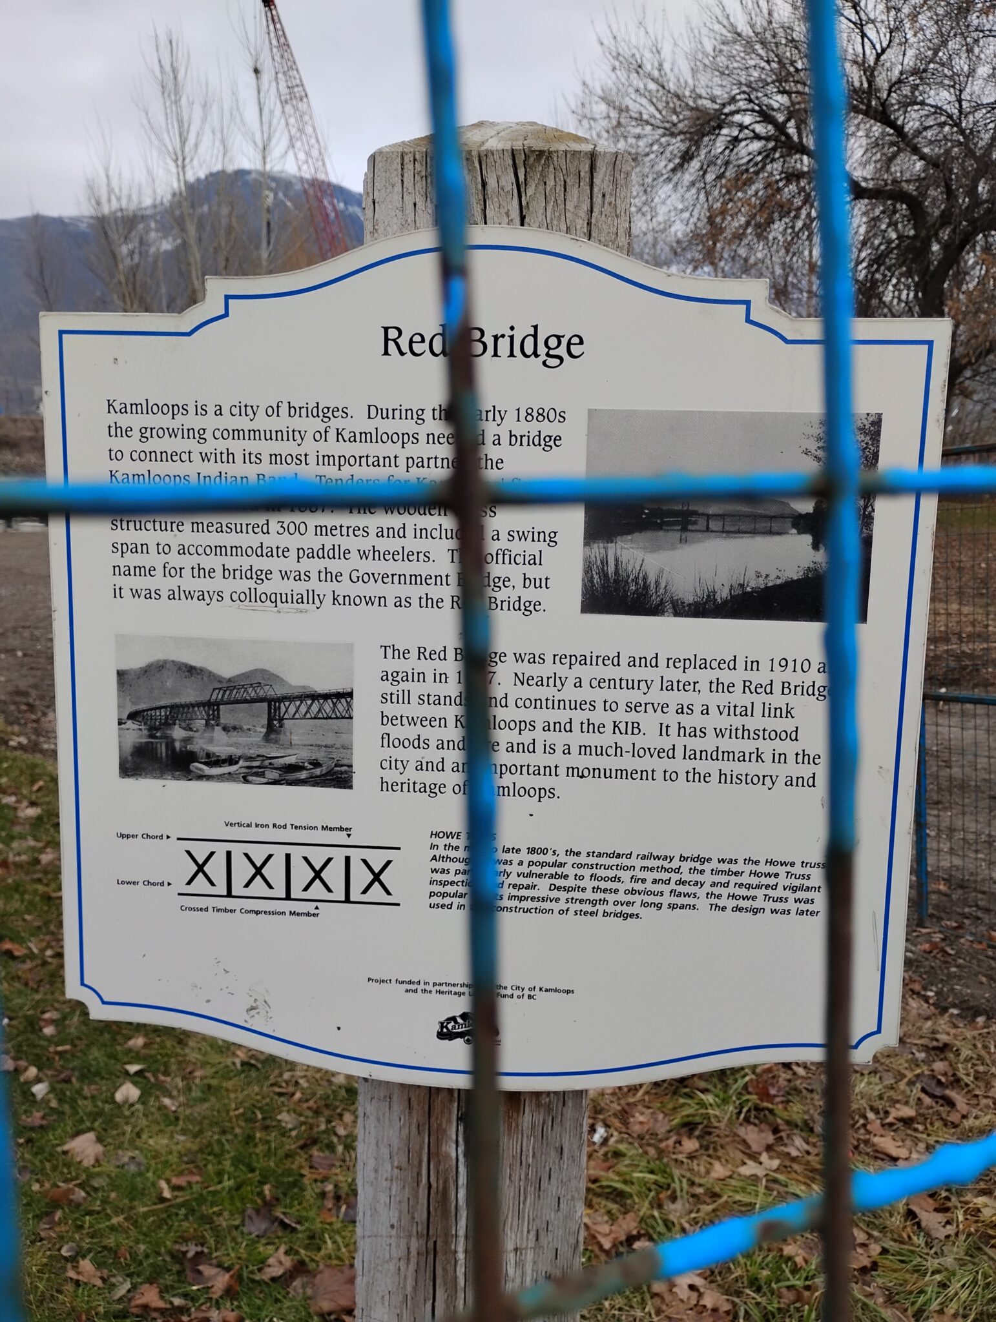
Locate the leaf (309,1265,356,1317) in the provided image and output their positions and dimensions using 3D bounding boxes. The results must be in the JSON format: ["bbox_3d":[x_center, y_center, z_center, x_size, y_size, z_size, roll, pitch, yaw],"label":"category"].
[{"bbox_3d":[-0.306,1.213,2.066,0.120,0.030,0.105,-1,9,-9],"label":"leaf"}]

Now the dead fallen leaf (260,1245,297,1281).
[{"bbox_3d":[-0.454,1.244,2.213,0.077,0.028,0.065,-2,8,-13],"label":"dead fallen leaf"}]

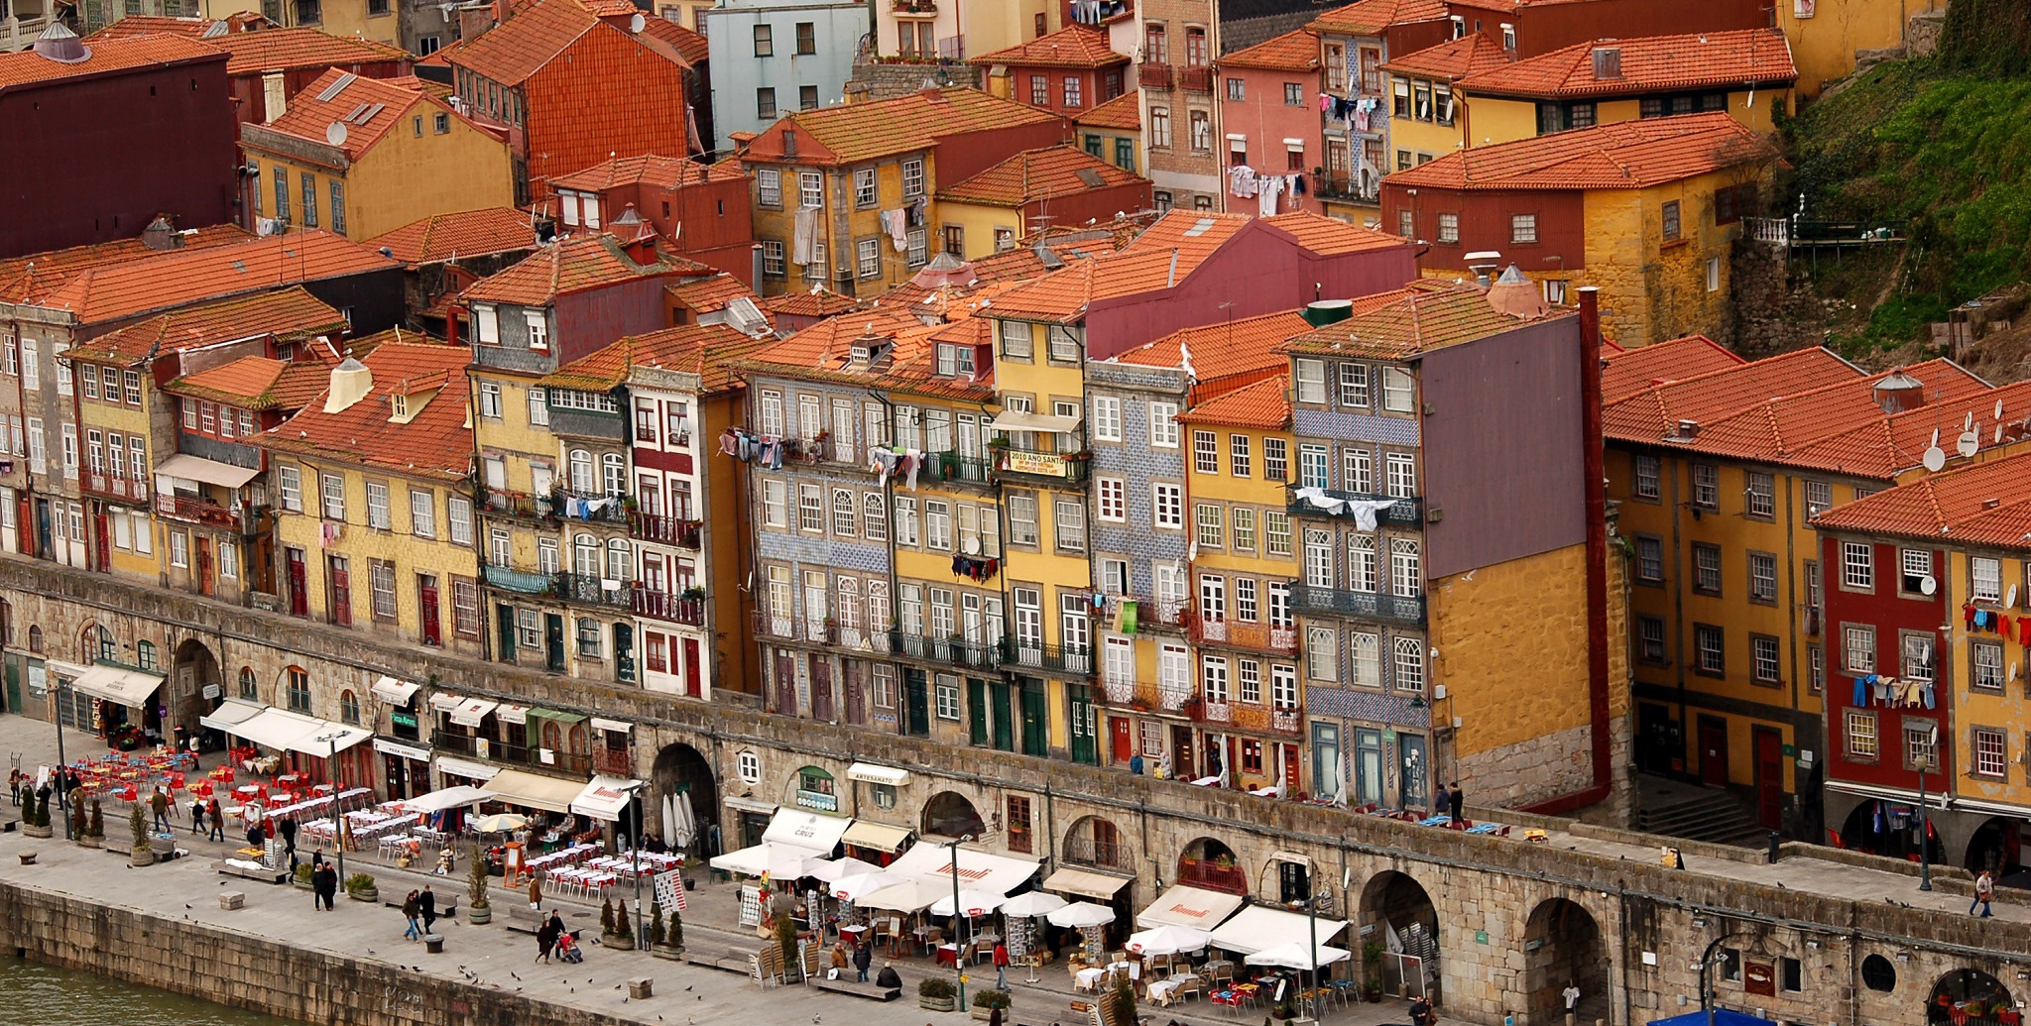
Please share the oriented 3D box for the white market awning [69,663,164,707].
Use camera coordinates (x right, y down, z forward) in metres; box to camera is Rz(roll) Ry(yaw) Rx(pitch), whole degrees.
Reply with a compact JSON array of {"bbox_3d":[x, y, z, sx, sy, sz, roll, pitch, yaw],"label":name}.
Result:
[{"bbox_3d":[-36.760,7.047,284.348,1.163,0.938,5.021,-12,14,-40],"label":"white market awning"}]

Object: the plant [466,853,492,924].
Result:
[{"bbox_3d":[-19.822,13.779,255.714,0.850,2.644,0.850,-3,9,0],"label":"plant"}]

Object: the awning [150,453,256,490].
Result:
[{"bbox_3d":[-34.294,-1.745,294.517,1.300,0.660,6.664,-10,11,-36],"label":"awning"}]

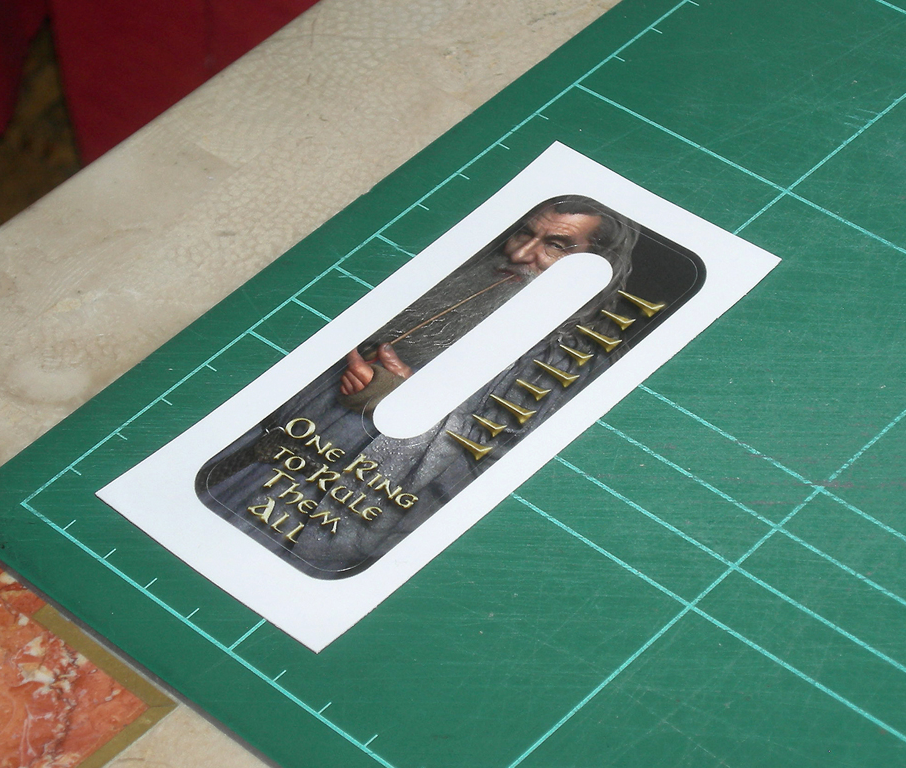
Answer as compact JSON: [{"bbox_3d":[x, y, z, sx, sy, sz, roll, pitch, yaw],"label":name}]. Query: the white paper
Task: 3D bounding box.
[{"bbox_3d":[-0.001,-0.001,0.470,0.108,0.002,0.053,-39,50,-26],"label":"white paper"}]

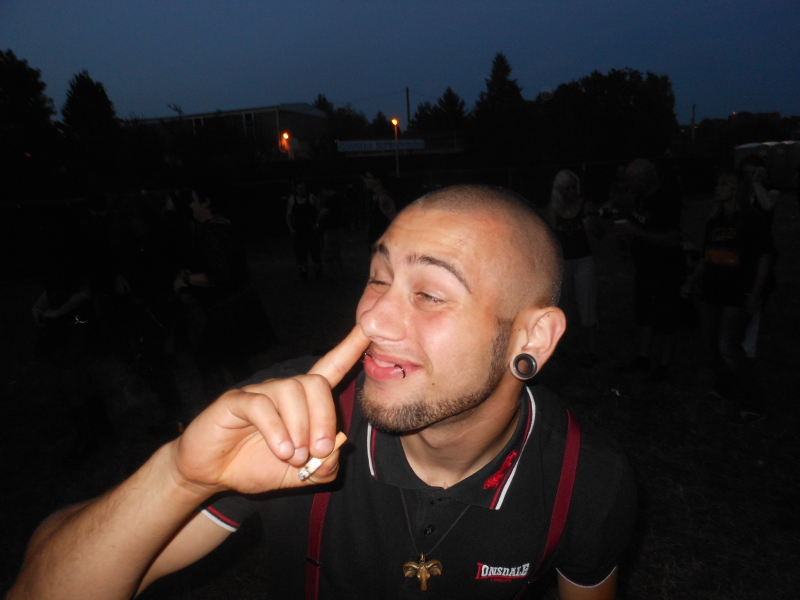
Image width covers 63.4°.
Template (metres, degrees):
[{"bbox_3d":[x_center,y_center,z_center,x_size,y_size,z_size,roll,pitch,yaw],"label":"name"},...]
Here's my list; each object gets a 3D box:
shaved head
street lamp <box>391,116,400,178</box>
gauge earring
[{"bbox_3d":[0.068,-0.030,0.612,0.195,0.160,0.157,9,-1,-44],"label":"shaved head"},{"bbox_3d":[-0.186,-9.678,45.533,0.400,5.850,0.600,-2,11,6],"label":"street lamp"},{"bbox_3d":[0.107,0.057,0.558,0.022,0.022,0.011,8,-3,-9],"label":"gauge earring"}]

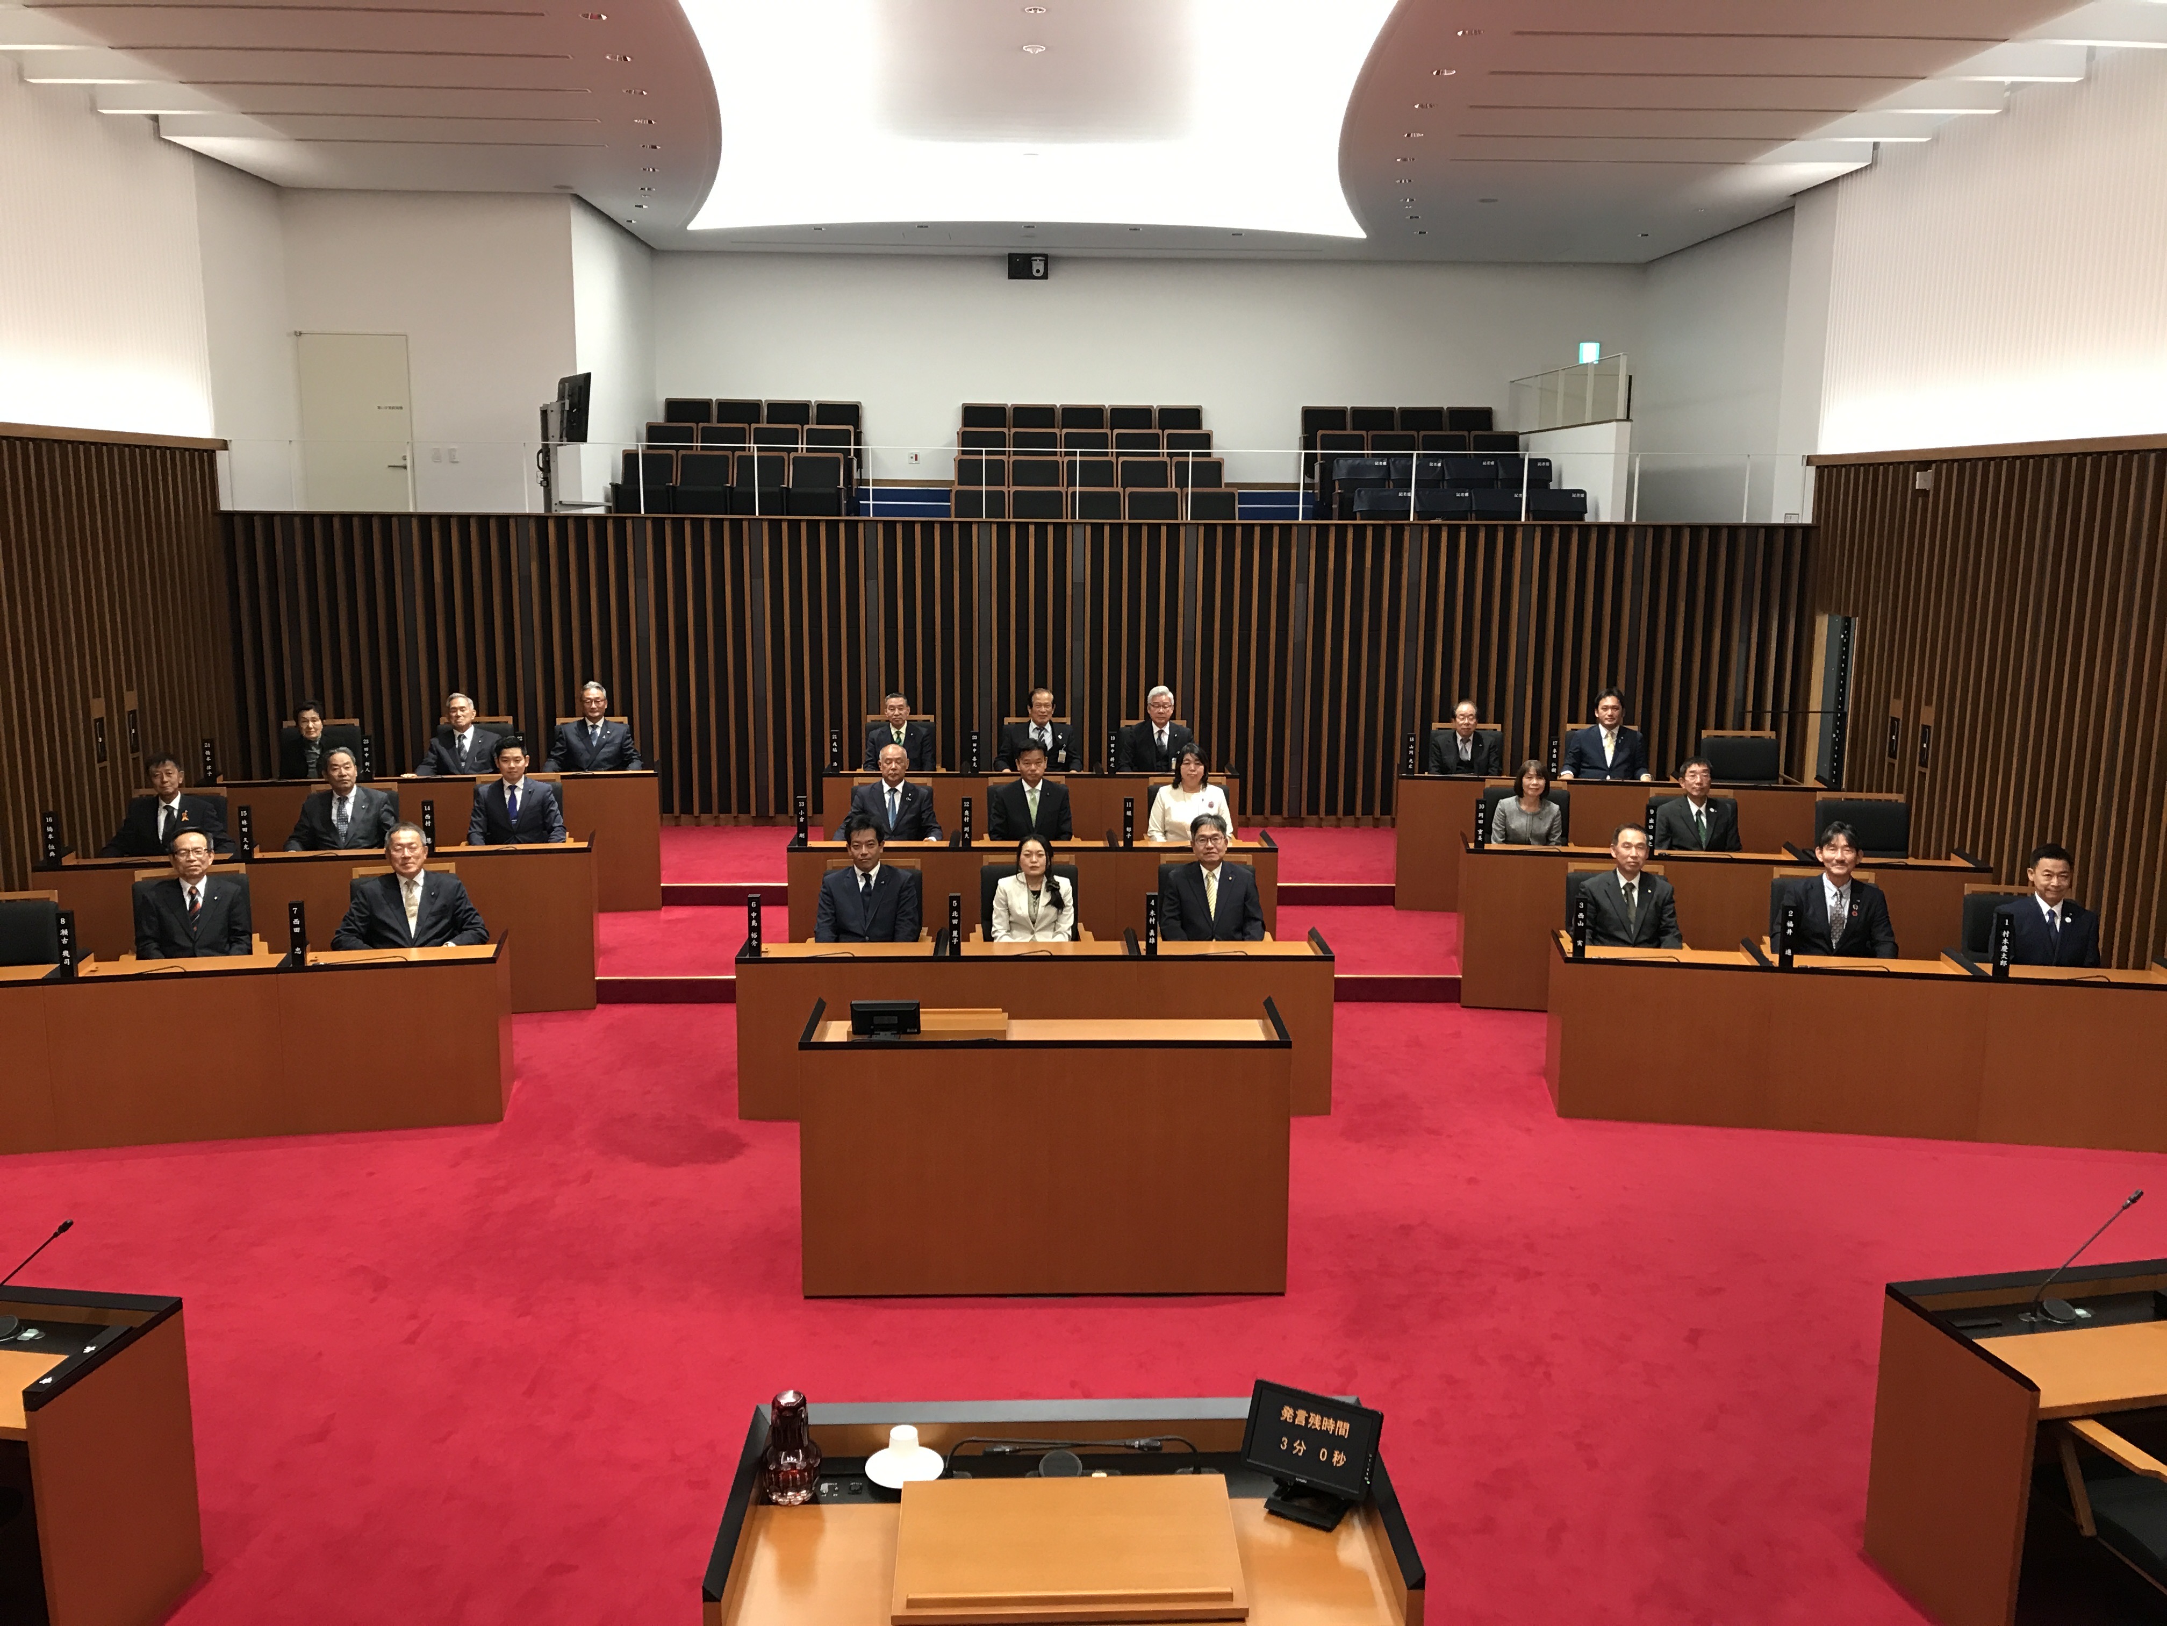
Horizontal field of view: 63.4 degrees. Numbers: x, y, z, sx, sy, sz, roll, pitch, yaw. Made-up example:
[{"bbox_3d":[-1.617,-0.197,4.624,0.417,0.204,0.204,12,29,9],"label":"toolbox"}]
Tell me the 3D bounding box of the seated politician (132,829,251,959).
[{"bbox_3d":[-4.181,0.731,8.190,0.540,1.260,0.750,-2,9,-12],"label":"seated politician"}]

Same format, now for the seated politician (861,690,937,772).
[{"bbox_3d":[-1.325,-0.214,12.529,0.534,1.272,0.796,0,10,-2],"label":"seated politician"}]

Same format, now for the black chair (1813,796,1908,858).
[{"bbox_3d":[4.546,0.435,10.144,0.580,1.000,0.600,2,9,10],"label":"black chair"}]

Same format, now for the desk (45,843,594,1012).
[{"bbox_3d":[-4.161,0.653,9.793,2.769,0.919,0.579,-2,9,-13],"label":"desk"}]

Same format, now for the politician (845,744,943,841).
[{"bbox_3d":[-1.155,0.254,10.669,0.590,1.284,0.796,0,10,-2],"label":"politician"}]

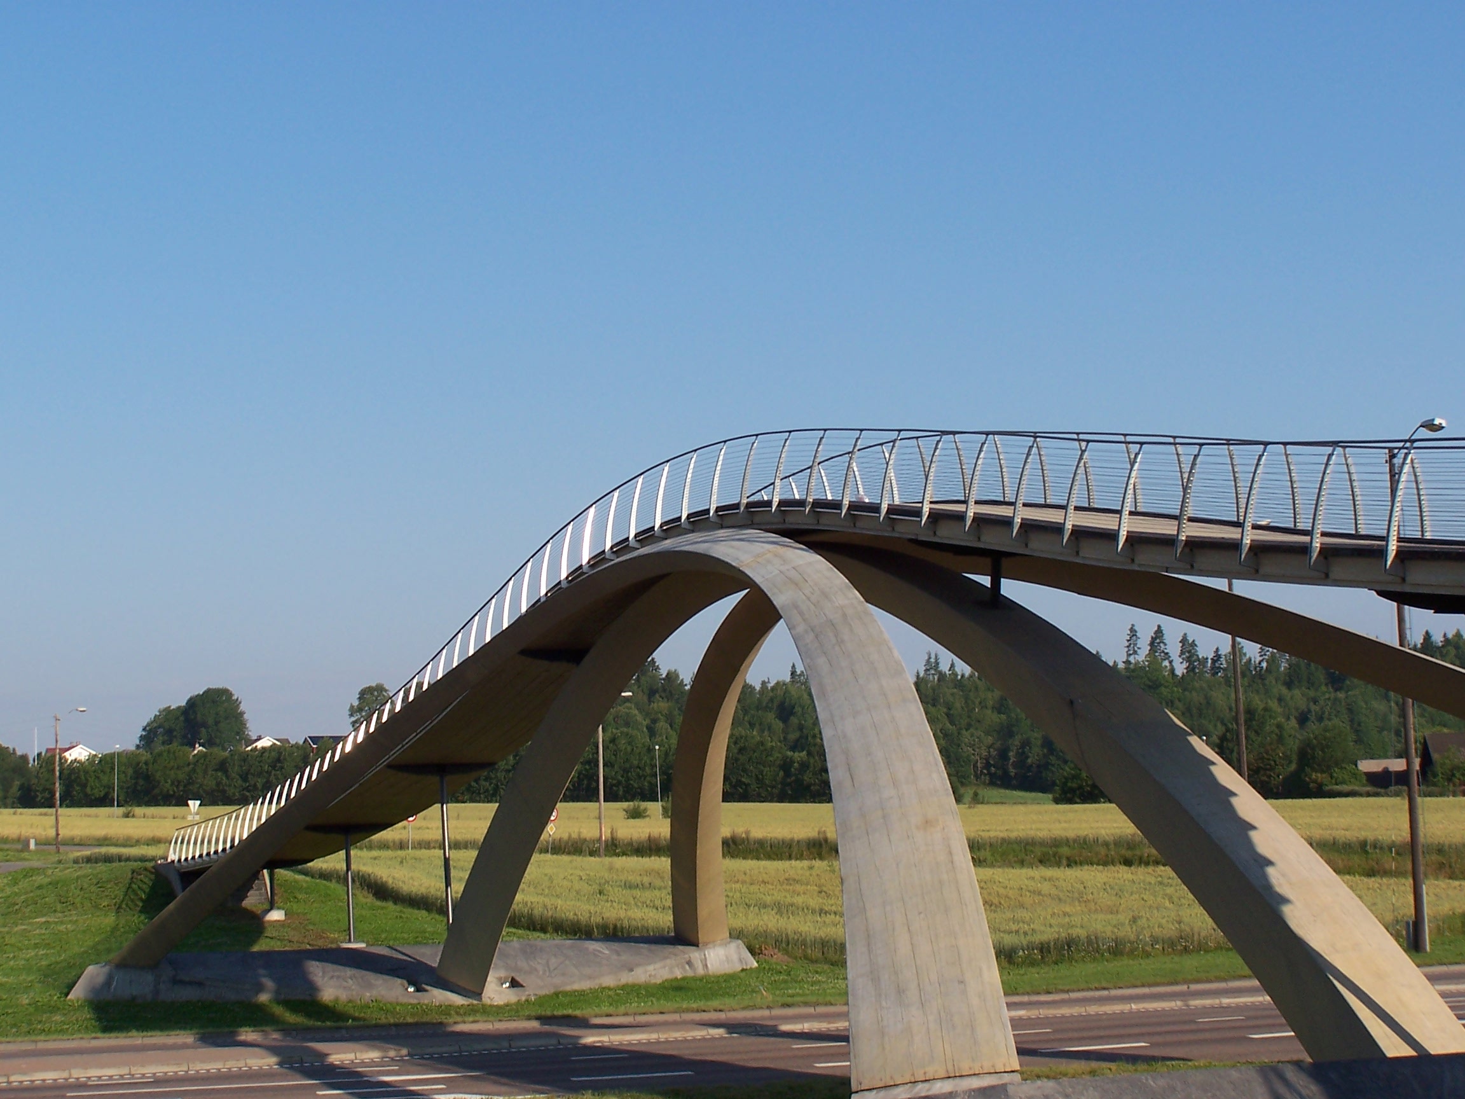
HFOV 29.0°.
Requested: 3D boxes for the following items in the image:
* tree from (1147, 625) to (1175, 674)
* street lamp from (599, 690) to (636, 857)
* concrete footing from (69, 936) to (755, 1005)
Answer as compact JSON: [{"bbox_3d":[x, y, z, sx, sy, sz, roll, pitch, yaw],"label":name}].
[{"bbox_3d":[59.169,20.657,388.946,5.000,20.500,5.000,-2,-6,0],"label":"tree"},{"bbox_3d":[-6.730,12.785,162.493,2.100,9.600,0.380,-2,-6,0],"label":"street lamp"},{"bbox_3d":[-7.182,10.381,69.338,17.300,1.250,8.000,0,-6,-21],"label":"concrete footing"}]

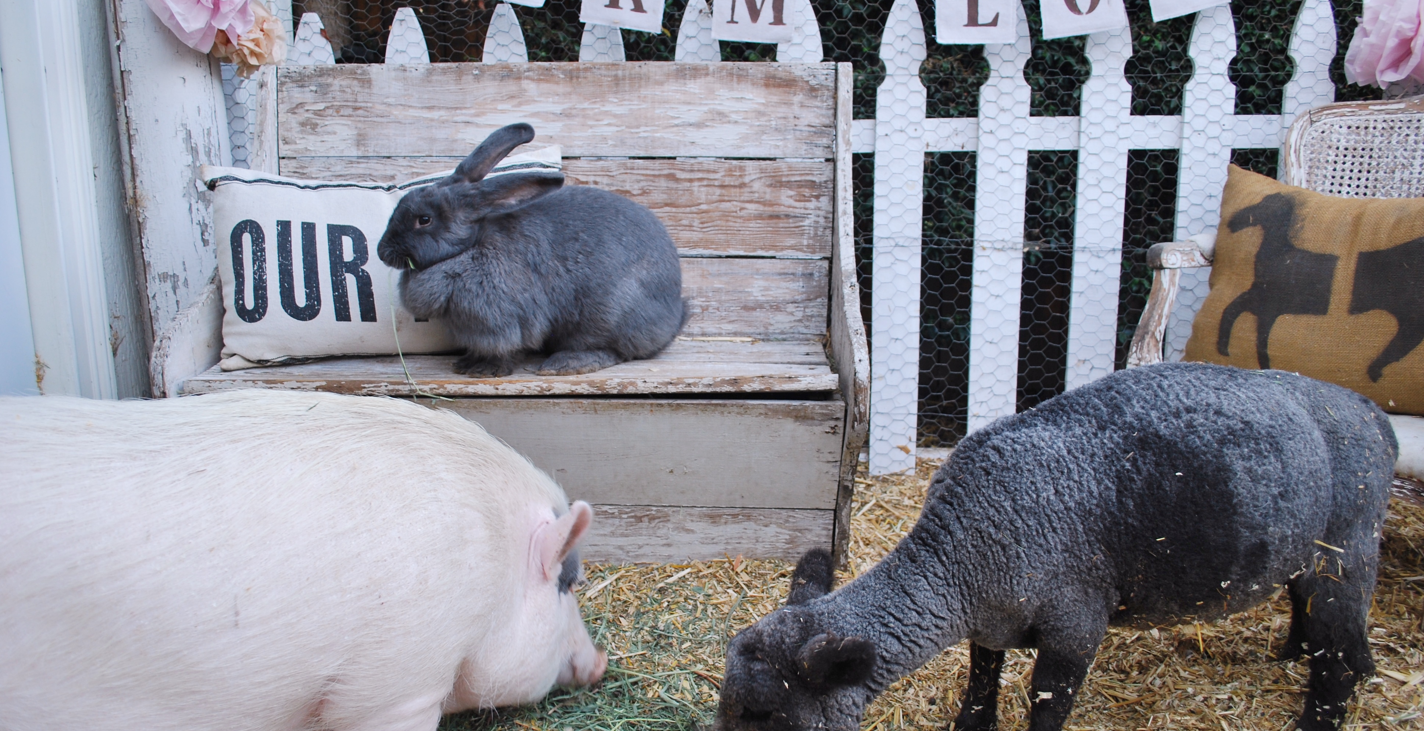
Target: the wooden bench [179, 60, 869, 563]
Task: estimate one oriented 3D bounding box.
[{"bbox_3d":[-0.270,-0.102,1.694,1.000,0.770,0.430,0,10,2],"label":"wooden bench"}]

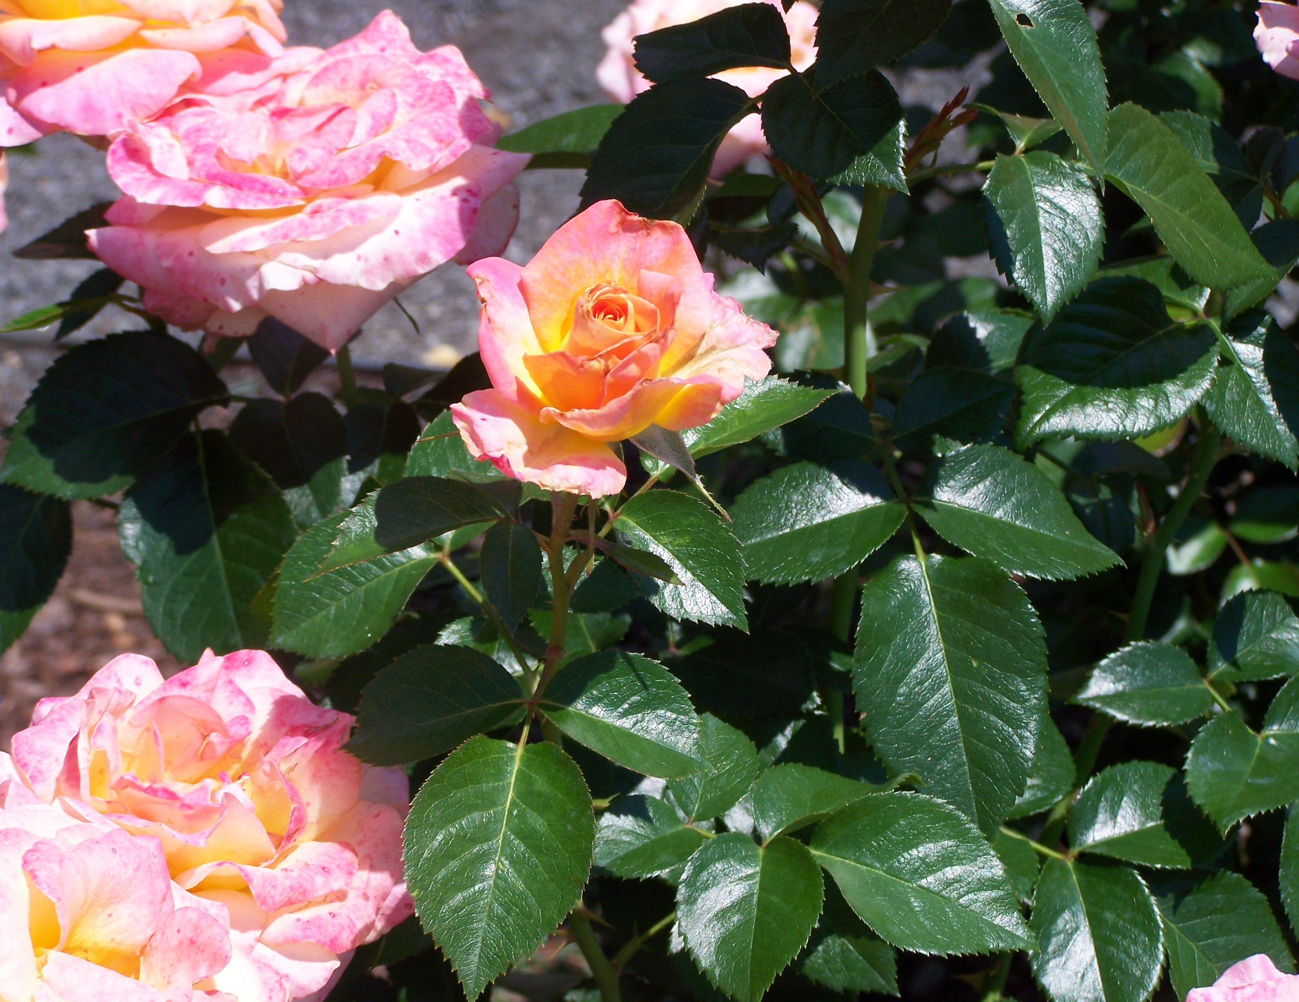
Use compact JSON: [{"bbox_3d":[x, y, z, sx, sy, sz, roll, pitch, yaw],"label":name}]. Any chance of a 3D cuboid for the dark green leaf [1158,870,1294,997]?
[{"bbox_3d":[0.183,0.142,1.281,0.053,0.010,0.044,39,68,11],"label":"dark green leaf"}]

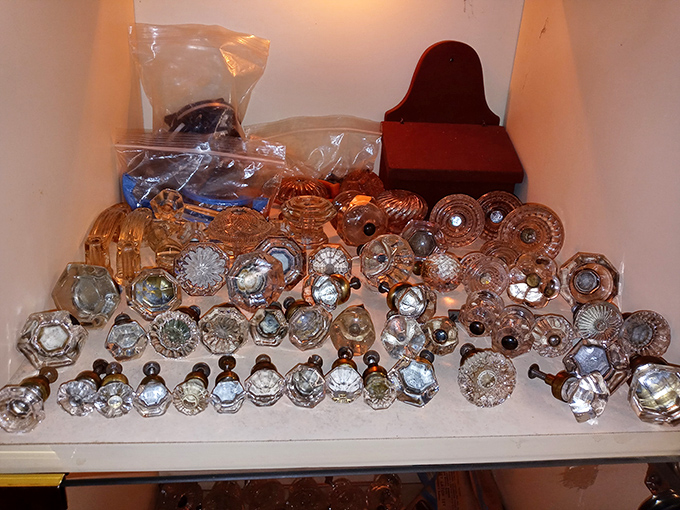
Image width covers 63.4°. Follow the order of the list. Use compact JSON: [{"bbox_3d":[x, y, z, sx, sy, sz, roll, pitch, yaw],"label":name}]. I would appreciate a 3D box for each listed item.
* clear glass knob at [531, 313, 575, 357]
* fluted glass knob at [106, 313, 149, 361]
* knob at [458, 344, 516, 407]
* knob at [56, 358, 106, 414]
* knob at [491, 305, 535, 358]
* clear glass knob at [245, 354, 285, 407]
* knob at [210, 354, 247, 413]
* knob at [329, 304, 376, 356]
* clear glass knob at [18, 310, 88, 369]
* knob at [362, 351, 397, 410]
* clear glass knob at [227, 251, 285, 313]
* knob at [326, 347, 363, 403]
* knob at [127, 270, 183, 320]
[{"bbox_3d":[0.169,0.060,0.451,0.033,0.033,0.061,5,10,6],"label":"clear glass knob"},{"bbox_3d":[-0.171,0.062,0.439,0.032,0.032,0.060,-6,13,-22],"label":"fluted glass knob"},{"bbox_3d":[0.098,0.079,0.390,0.038,0.038,0.071,3,8,1],"label":"knob"},{"bbox_3d":[-0.173,0.090,0.377,0.025,0.025,0.050,1,12,-6],"label":"knob"},{"bbox_3d":[0.141,0.060,0.441,0.031,0.031,0.052,11,19,21],"label":"knob"},{"bbox_3d":[-0.054,0.088,0.397,0.028,0.028,0.052,0,12,-9],"label":"clear glass knob"},{"bbox_3d":[-0.072,0.086,0.365,0.023,0.023,0.039,1,24,-6],"label":"knob"},{"bbox_3d":[0.011,0.062,0.462,0.038,0.038,0.048,4,2,1],"label":"knob"},{"bbox_3d":[-0.208,0.056,0.409,0.046,0.040,0.061,-4,5,-16],"label":"clear glass knob"},{"bbox_3d":[0.025,0.084,0.380,0.021,0.021,0.058,1,15,-3],"label":"knob"},{"bbox_3d":[-0.071,0.024,0.488,0.054,0.054,0.043,9,-1,12],"label":"clear glass knob"},{"bbox_3d":[0.004,0.081,0.385,0.025,0.025,0.059,3,13,1],"label":"knob"},{"bbox_3d":[-0.166,0.033,0.494,0.048,0.048,0.057,-3,3,-16],"label":"knob"}]

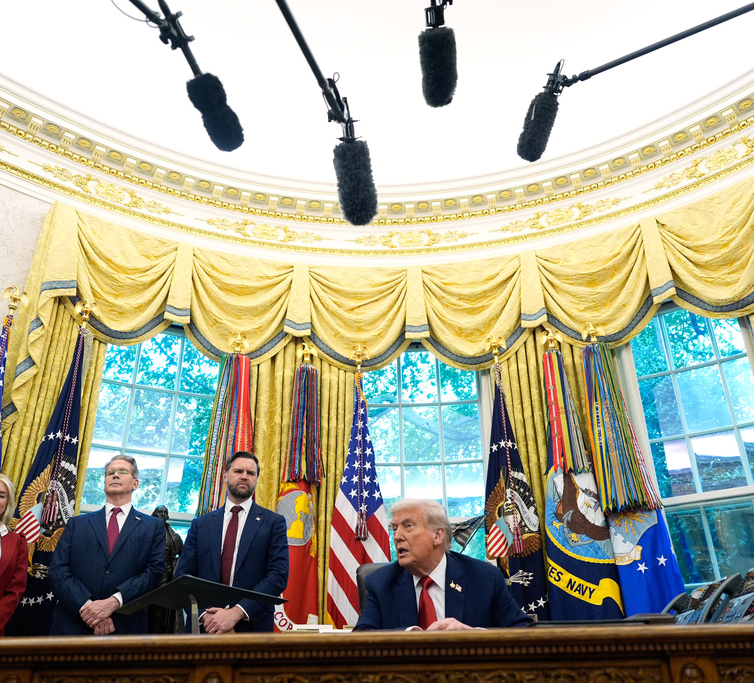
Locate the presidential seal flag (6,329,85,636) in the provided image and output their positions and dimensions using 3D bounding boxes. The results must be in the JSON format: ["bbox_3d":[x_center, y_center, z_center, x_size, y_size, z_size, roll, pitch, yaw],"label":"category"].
[{"bbox_3d":[-1.946,0.870,3.961,0.480,2.100,0.300,16,-30,-31],"label":"presidential seal flag"}]

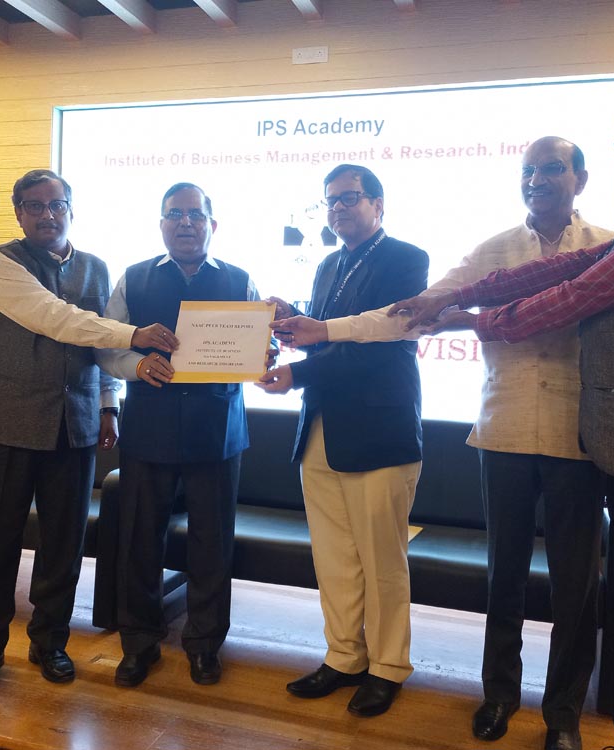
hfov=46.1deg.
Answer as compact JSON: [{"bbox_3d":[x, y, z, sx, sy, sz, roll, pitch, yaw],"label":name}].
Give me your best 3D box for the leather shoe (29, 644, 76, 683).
[{"bbox_3d":[-0.868,0.941,2.466,0.105,0.105,0.285,1,2,-35],"label":"leather shoe"}]

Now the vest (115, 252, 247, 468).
[{"bbox_3d":[-0.398,-0.067,2.360,0.450,0.670,0.310,2,4,-9],"label":"vest"}]

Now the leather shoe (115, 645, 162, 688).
[{"bbox_3d":[-0.571,0.955,2.483,0.104,0.105,0.285,3,2,9],"label":"leather shoe"}]

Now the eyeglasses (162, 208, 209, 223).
[{"bbox_3d":[-0.382,-0.507,2.295,0.142,0.045,0.140,2,4,-7],"label":"eyeglasses"}]

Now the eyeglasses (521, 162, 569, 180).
[{"bbox_3d":[0.703,-0.580,2.085,0.140,0.042,0.140,6,5,43],"label":"eyeglasses"}]

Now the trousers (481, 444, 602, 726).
[{"bbox_3d":[0.693,0.540,2.140,0.360,0.960,0.320,4,2,27],"label":"trousers"}]

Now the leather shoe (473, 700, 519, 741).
[{"bbox_3d":[0.594,1.019,2.238,0.103,0.105,0.285,4,2,32],"label":"leather shoe"}]

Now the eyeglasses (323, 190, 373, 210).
[{"bbox_3d":[0.148,-0.536,2.240,0.141,0.045,0.145,4,2,34],"label":"eyeglasses"}]

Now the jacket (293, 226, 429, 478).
[{"bbox_3d":[0.148,-0.089,2.250,0.475,0.735,0.430,6,5,43],"label":"jacket"}]

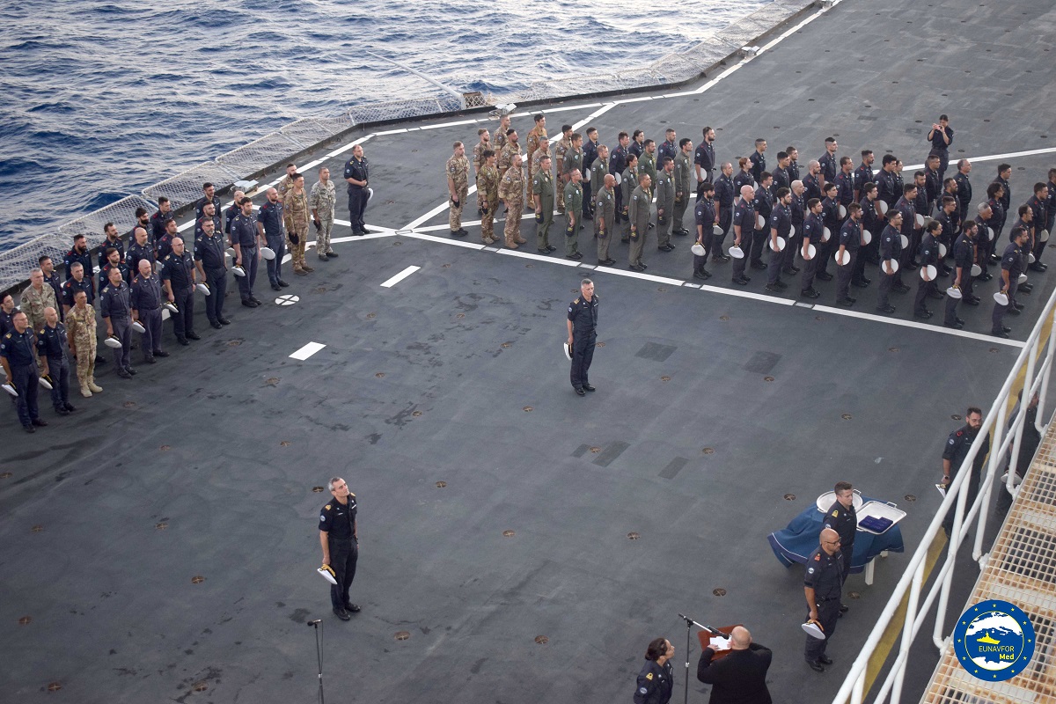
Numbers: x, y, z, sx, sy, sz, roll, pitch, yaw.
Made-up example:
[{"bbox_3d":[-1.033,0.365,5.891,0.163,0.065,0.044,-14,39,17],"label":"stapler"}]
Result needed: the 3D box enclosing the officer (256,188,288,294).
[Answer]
[{"bbox_3d":[-4.386,-1.953,24.218,0.330,1.805,0.510,16,31,30],"label":"officer"}]

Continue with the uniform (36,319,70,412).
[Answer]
[{"bbox_3d":[-6.918,0.183,20.556,0.330,1.408,0.510,16,31,30],"label":"uniform"}]

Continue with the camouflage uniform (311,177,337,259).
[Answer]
[{"bbox_3d":[-3.738,-2.463,25.761,0.330,1.507,0.510,17,31,31],"label":"camouflage uniform"}]

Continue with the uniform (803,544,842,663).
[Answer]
[{"bbox_3d":[3.165,2.683,15.044,0.330,1.500,0.510,18,32,33],"label":"uniform"}]

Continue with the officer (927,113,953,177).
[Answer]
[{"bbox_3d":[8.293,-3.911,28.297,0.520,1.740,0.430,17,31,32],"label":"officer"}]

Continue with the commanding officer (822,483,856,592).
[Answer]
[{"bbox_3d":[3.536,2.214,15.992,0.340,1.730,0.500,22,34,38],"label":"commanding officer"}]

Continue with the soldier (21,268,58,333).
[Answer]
[{"bbox_3d":[-7.508,-0.489,21.931,0.350,1.750,0.530,21,33,37],"label":"soldier"}]

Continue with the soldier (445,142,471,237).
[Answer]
[{"bbox_3d":[-1.312,-3.073,26.490,0.320,1.820,0.490,15,30,29],"label":"soldier"}]

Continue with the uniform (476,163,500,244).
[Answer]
[{"bbox_3d":[-0.721,-2.806,26.480,0.340,1.557,0.530,13,29,25],"label":"uniform"}]

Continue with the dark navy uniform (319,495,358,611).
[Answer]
[{"bbox_3d":[-2.118,2.311,15.887,0.310,1.502,0.490,17,31,31],"label":"dark navy uniform"}]

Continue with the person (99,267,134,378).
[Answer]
[{"bbox_3d":[-6.217,-0.452,21.361,0.320,1.784,0.490,14,30,27],"label":"person"}]

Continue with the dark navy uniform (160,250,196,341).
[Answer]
[{"bbox_3d":[-5.541,-0.905,22.693,0.340,1.512,0.530,13,29,25],"label":"dark navy uniform"}]

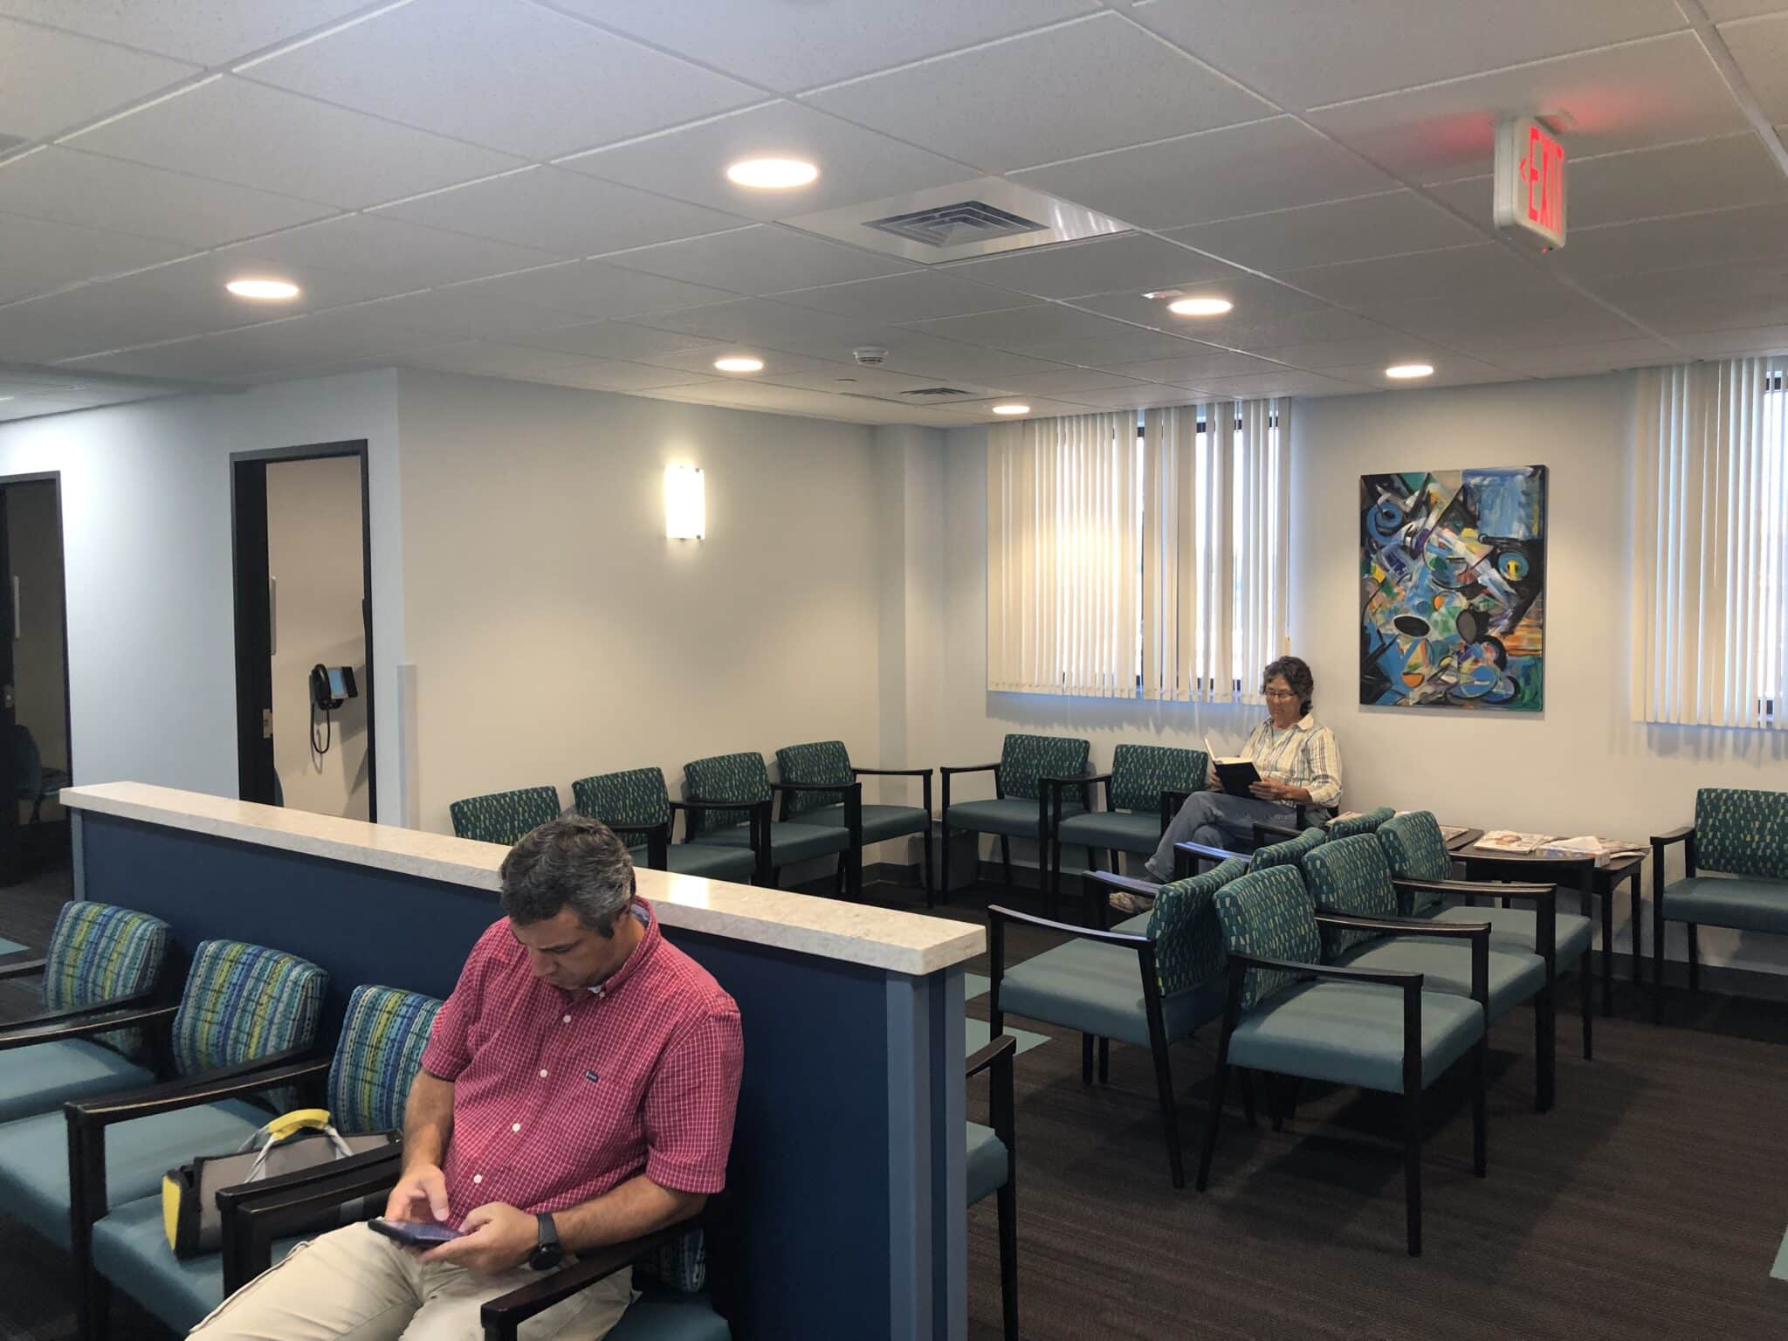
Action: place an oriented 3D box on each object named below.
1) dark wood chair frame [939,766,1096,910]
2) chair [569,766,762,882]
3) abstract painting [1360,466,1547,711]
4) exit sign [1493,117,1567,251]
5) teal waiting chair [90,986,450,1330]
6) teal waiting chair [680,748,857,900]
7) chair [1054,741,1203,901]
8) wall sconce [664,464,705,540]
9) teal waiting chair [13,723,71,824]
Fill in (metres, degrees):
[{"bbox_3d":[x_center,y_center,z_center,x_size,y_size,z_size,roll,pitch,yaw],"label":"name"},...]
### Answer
[{"bbox_3d":[0.654,0.790,7.194,0.620,0.750,0.630,3,5,37],"label":"dark wood chair frame"},{"bbox_3d":[-0.957,0.826,6.002,0.610,0.810,0.590,2,5,38],"label":"chair"},{"bbox_3d":[2.361,-0.341,6.143,0.760,1.010,0.040,3,5,37],"label":"abstract painting"},{"bbox_3d":[1.127,-0.857,2.573,0.048,0.188,0.285,3,5,41],"label":"exit sign"},{"bbox_3d":[-1.060,1.043,2.660,0.590,0.810,0.610,2,5,38],"label":"teal waiting chair"},{"bbox_3d":[-0.601,0.811,6.538,0.630,0.810,0.610,3,5,37],"label":"teal waiting chair"},{"bbox_3d":[1.132,0.766,6.702,0.590,0.810,0.610,2,5,38],"label":"chair"},{"bbox_3d":[-0.916,-0.754,6.515,0.105,0.325,0.215,3,5,37],"label":"wall sconce"},{"bbox_3d":[-4.920,0.688,8.476,0.530,0.820,0.570,2,5,38],"label":"teal waiting chair"}]

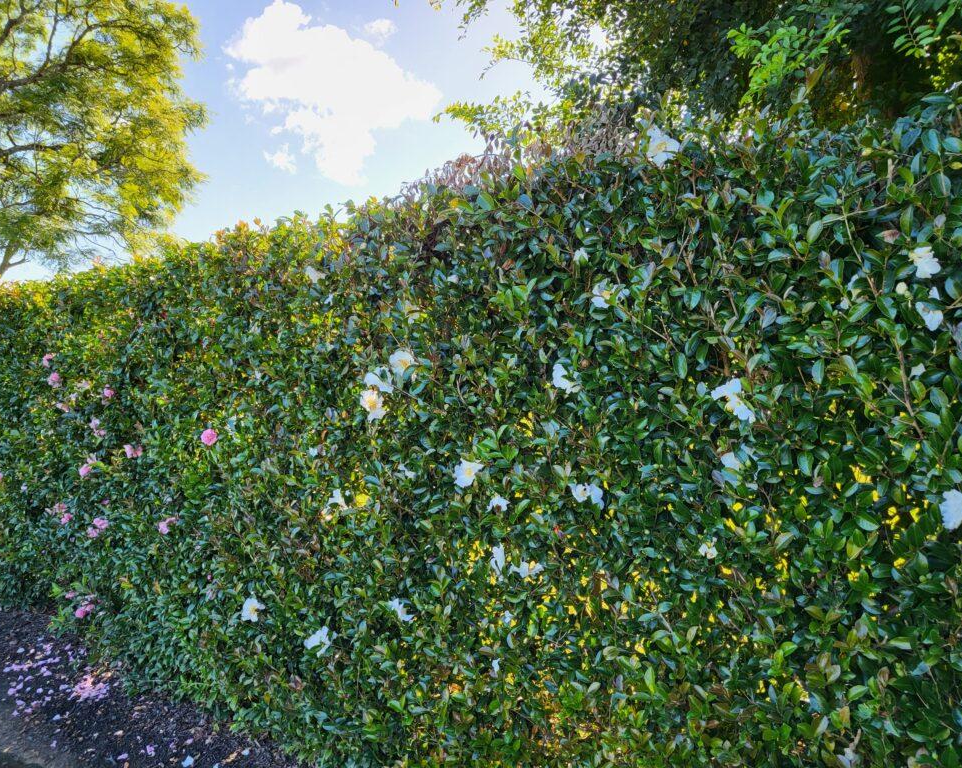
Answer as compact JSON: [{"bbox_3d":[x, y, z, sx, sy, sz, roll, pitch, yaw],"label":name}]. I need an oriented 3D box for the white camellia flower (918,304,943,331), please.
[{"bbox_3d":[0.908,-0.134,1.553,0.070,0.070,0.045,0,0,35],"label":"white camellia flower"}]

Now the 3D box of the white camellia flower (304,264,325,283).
[{"bbox_3d":[-0.531,-0.352,2.452,0.068,0.058,0.045,0,-3,15],"label":"white camellia flower"}]

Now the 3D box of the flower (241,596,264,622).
[{"bbox_3d":[-0.889,0.878,2.994,0.080,0.090,0.045,0,0,-9],"label":"flower"}]

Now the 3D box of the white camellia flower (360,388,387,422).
[{"bbox_3d":[-0.359,0.069,2.569,0.090,0.100,0.050,0,0,3],"label":"white camellia flower"}]

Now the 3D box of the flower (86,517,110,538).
[{"bbox_3d":[-1.708,0.639,3.426,0.090,0.090,0.050,0,0,15],"label":"flower"}]

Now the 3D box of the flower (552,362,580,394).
[{"bbox_3d":[0.203,-0.013,1.845,0.070,0.075,0.045,0,-6,30],"label":"flower"}]

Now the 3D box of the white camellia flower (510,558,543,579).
[{"bbox_3d":[0.129,0.522,2.178,0.095,0.065,0.065,0,0,21],"label":"white camellia flower"}]

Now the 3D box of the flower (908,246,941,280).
[{"bbox_3d":[0.787,-0.217,1.362,0.068,0.068,0.050,0,-6,45],"label":"flower"}]

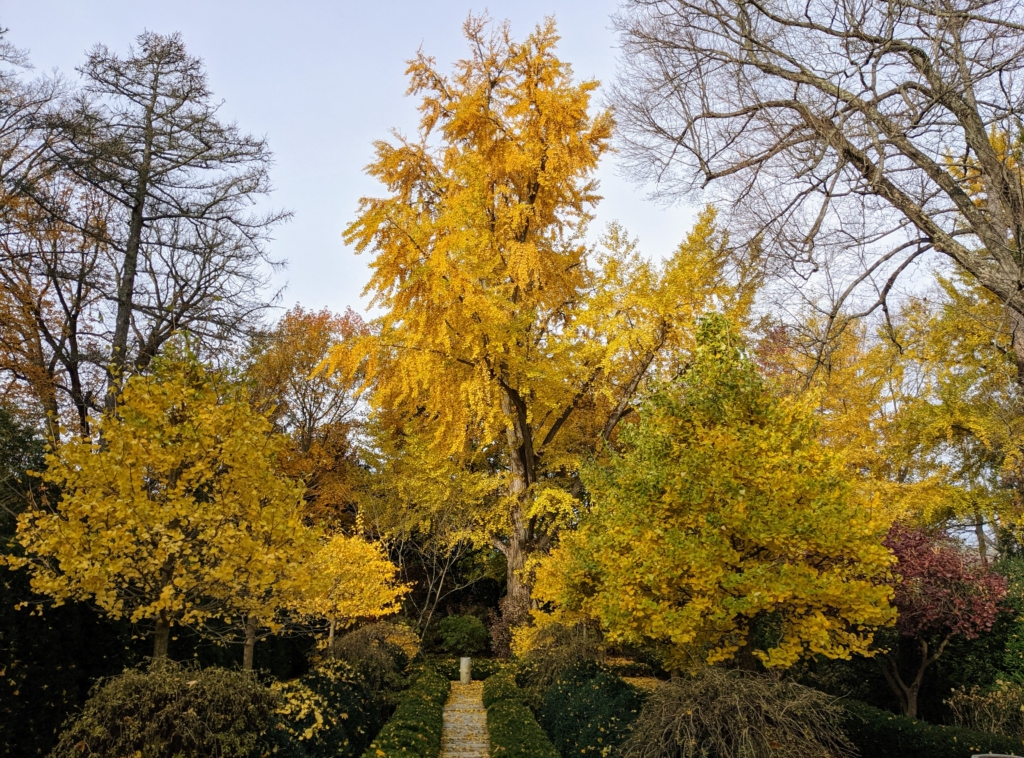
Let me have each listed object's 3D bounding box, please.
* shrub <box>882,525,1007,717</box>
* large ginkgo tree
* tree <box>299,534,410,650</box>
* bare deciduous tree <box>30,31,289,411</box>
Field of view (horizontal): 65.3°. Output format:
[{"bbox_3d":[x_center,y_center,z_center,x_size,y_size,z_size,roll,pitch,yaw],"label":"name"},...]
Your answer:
[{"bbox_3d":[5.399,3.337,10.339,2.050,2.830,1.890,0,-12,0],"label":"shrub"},{"bbox_3d":[1.200,-2.770,27.116,14.270,21.570,12.550,0,-12,0],"label":"large ginkgo tree"},{"bbox_3d":[-3.462,4.624,16.711,2.580,2.980,2.450,0,-12,0],"label":"tree"},{"bbox_3d":[-14.795,-3.284,32.837,10.830,24.680,10.290,0,-12,0],"label":"bare deciduous tree"}]

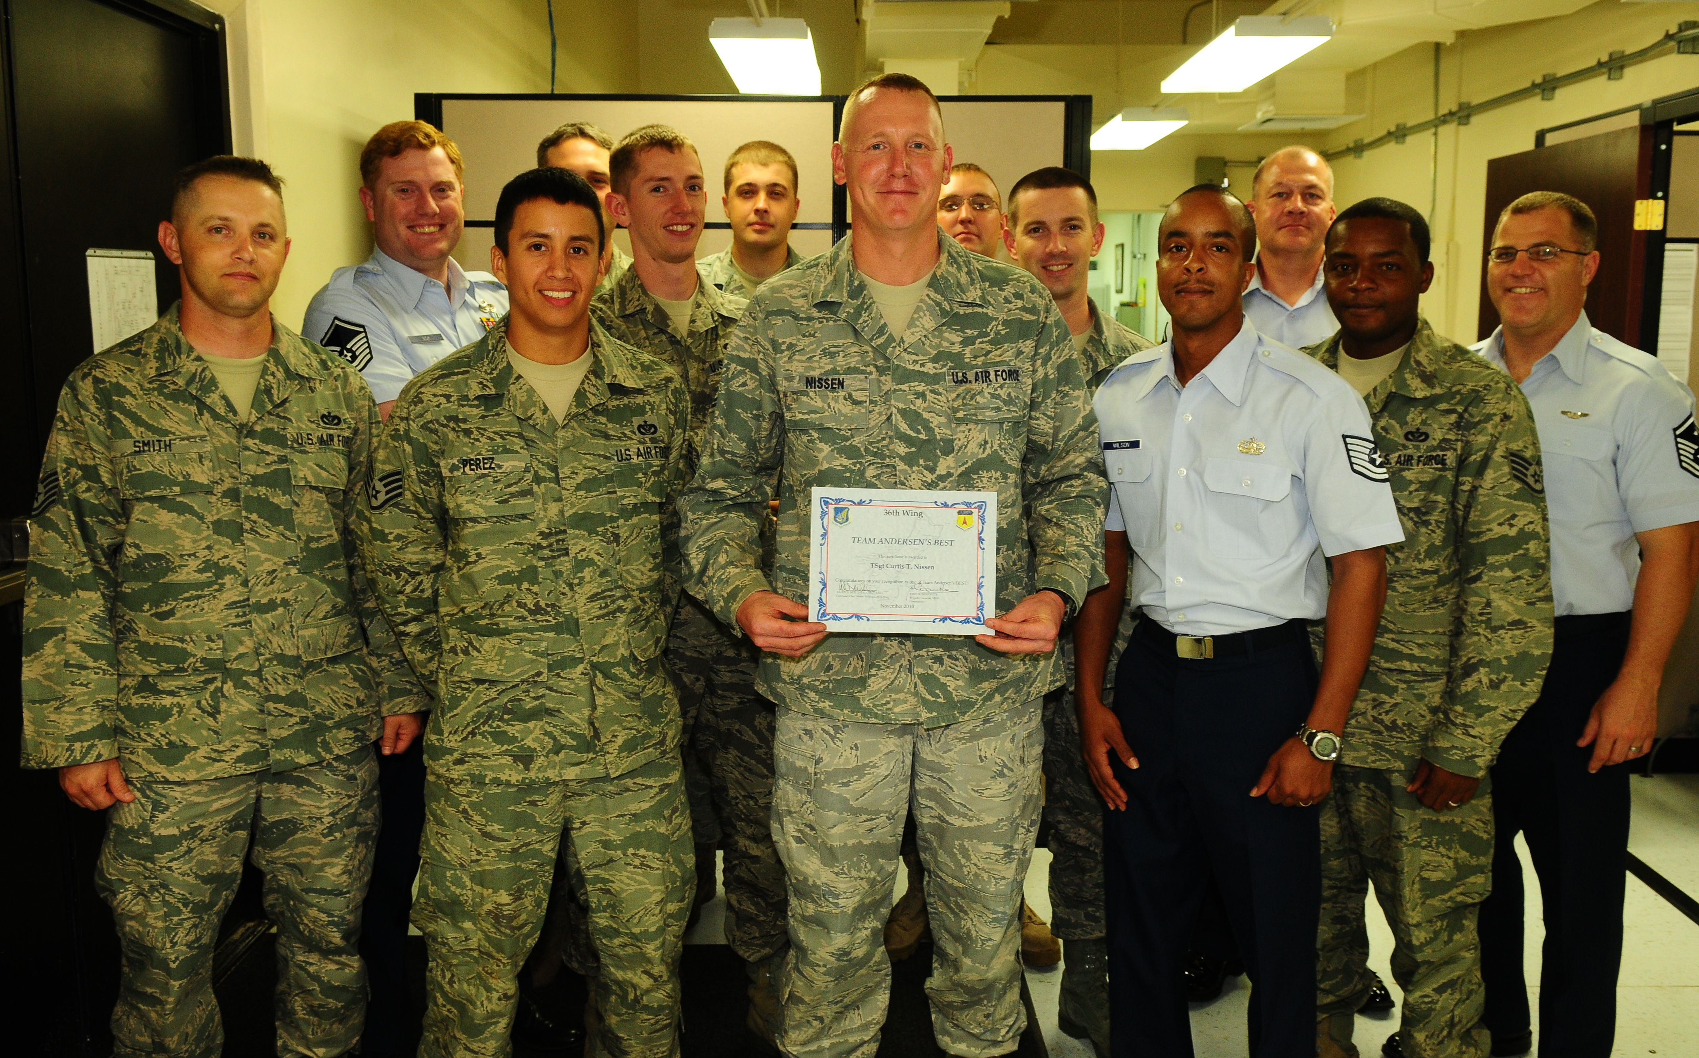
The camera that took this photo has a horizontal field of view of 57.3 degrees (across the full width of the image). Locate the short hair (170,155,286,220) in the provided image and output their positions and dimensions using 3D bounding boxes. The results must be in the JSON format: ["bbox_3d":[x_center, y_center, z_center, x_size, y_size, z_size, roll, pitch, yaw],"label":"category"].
[{"bbox_3d":[-0.966,-0.507,2.411,0.165,0.140,0.195,-6,10,-33],"label":"short hair"}]

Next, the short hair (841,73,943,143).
[{"bbox_3d":[0.066,-0.648,2.450,0.167,0.140,0.195,-1,9,-2],"label":"short hair"}]

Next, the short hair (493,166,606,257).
[{"bbox_3d":[-0.454,-0.470,2.356,0.170,0.155,0.195,-3,9,-18],"label":"short hair"}]

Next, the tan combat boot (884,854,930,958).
[{"bbox_3d":[0.189,0.838,3.628,0.115,0.235,0.310,3,9,23],"label":"tan combat boot"}]

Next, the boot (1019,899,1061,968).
[{"bbox_3d":[0.377,0.839,3.618,0.115,0.235,0.310,-4,9,-23],"label":"boot"}]

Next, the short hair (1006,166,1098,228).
[{"bbox_3d":[0.365,-0.578,2.785,0.165,0.140,0.190,1,9,7],"label":"short hair"}]

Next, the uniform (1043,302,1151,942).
[{"bbox_3d":[0.427,0.184,2.942,0.510,1.230,0.330,-1,9,-8],"label":"uniform"}]

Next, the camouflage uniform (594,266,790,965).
[{"bbox_3d":[-0.315,0.179,2.941,0.510,1.337,0.350,-3,9,-20],"label":"camouflage uniform"}]

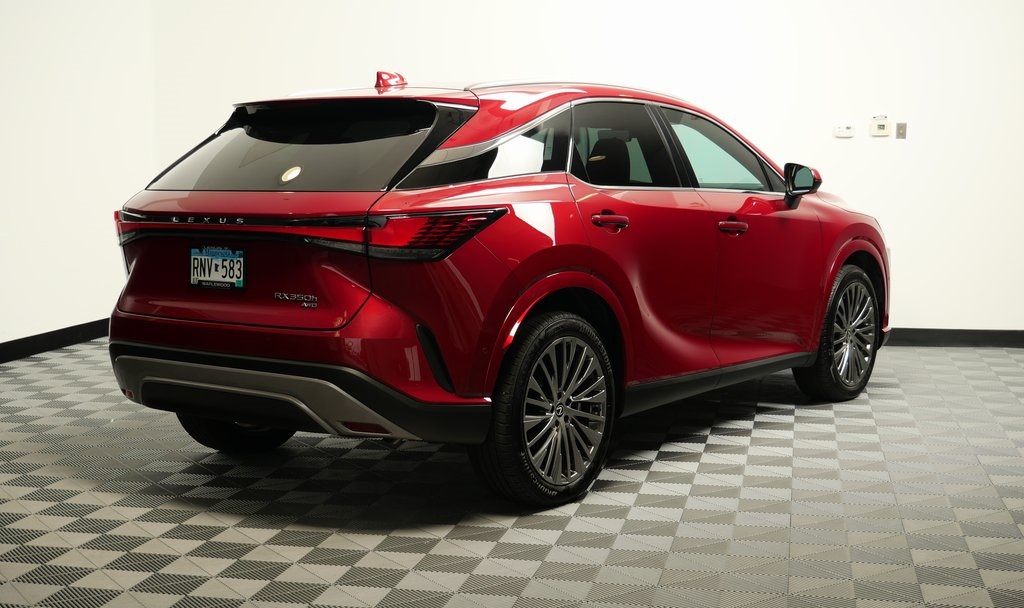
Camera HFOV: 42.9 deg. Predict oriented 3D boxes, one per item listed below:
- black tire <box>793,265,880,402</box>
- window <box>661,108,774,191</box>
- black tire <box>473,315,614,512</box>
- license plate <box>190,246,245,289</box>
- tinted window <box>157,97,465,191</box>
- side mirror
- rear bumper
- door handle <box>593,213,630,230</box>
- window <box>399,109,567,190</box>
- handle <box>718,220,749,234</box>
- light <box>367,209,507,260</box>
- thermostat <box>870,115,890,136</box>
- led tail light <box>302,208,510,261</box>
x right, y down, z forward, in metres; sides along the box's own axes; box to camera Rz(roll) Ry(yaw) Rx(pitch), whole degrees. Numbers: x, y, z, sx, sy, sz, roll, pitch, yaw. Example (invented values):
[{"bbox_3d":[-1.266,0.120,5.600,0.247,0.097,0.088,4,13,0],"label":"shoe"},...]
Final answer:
[{"bbox_3d":[1.839,0.156,7.360,0.240,0.765,0.765,4,7,36],"label":"black tire"},{"bbox_3d":[1.012,-0.739,6.296,0.060,0.385,0.880,-25,-10,36],"label":"window"},{"bbox_3d":[0.125,0.394,5.042,0.240,0.765,0.765,4,7,36],"label":"black tire"},{"bbox_3d":[-1.117,-0.134,4.926,0.308,0.153,0.020,5,9,38],"label":"license plate"},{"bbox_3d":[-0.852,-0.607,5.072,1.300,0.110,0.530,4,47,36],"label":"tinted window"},{"bbox_3d":[1.454,-0.592,6.528,0.215,0.215,0.140,4,7,36],"label":"side mirror"},{"bbox_3d":[-0.998,0.308,5.131,1.860,0.340,0.580,5,8,38],"label":"rear bumper"},{"bbox_3d":[0.400,-0.330,5.213,0.050,0.050,0.245,4,7,36],"label":"door handle"},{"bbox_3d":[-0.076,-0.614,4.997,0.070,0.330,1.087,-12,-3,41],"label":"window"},{"bbox_3d":[1.060,-0.367,6.221,0.050,0.050,0.265,5,8,38],"label":"handle"},{"bbox_3d":[-0.256,-0.256,4.668,0.190,0.168,0.570,5,8,38],"label":"light"},{"bbox_3d":[2.661,-1.287,9.395,0.136,0.155,0.035,1,6,11],"label":"thermostat"},{"bbox_3d":[-0.375,-0.260,4.715,0.420,0.168,0.650,5,8,38],"label":"led tail light"}]

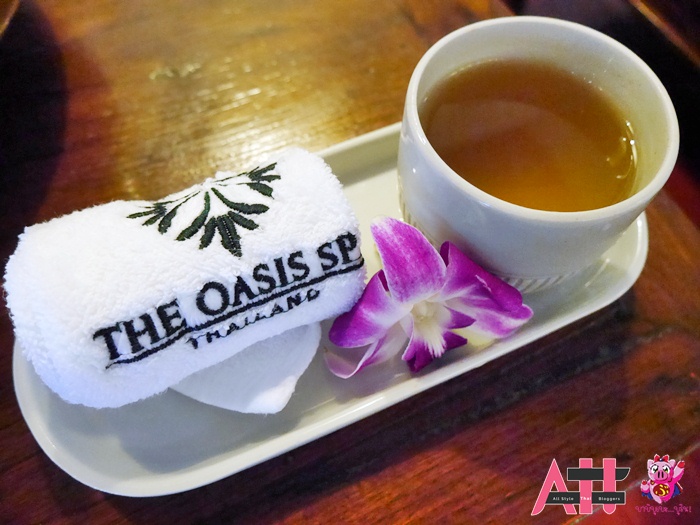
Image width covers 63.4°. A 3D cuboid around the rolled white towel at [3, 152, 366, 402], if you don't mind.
[{"bbox_3d":[-0.048,0.004,0.181,0.101,0.051,0.056,-20,65,-11],"label":"rolled white towel"}]

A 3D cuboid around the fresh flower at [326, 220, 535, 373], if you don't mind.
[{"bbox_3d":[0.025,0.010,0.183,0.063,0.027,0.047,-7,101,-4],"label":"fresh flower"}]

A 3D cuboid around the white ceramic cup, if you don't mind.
[{"bbox_3d":[0.060,-0.036,0.202,0.086,0.054,0.086,0,63,-1],"label":"white ceramic cup"}]

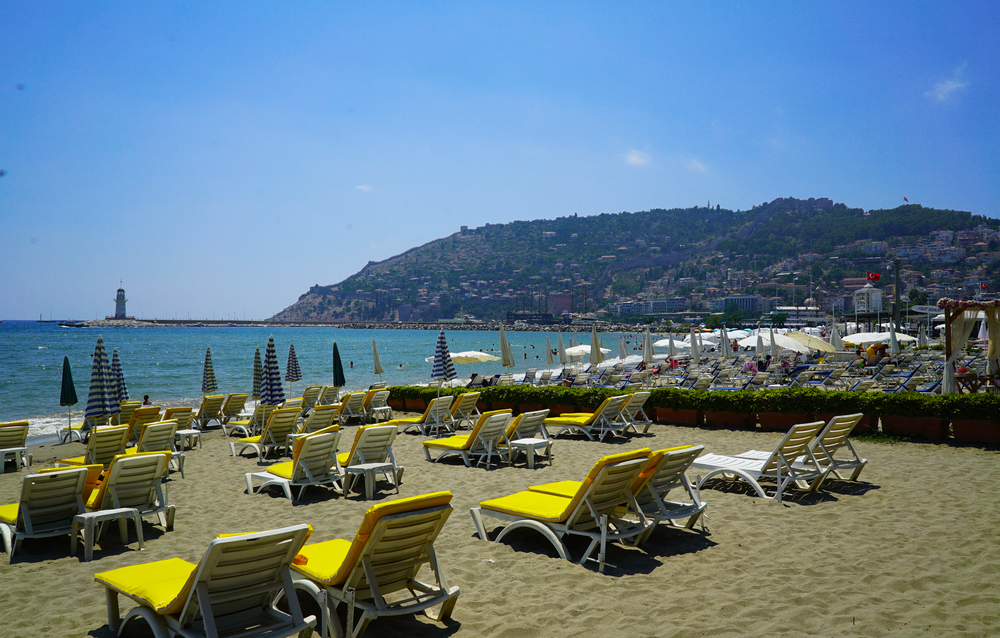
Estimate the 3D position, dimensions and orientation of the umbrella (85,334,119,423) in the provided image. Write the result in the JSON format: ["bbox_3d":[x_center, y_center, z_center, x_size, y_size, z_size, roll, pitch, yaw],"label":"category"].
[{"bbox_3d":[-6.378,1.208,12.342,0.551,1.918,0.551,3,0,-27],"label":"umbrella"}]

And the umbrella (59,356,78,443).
[{"bbox_3d":[-10.535,1.956,19.000,0.440,2.130,0.440,0,0,0],"label":"umbrella"}]

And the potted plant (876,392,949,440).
[{"bbox_3d":[7.690,1.785,14.470,0.500,0.740,1.080,0,-4,-42],"label":"potted plant"}]

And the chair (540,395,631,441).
[{"bbox_3d":[1.645,1.839,14.801,0.690,0.836,1.694,0,0,-44],"label":"chair"}]

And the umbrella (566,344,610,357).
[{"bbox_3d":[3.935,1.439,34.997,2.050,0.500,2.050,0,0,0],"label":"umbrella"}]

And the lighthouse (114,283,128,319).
[{"bbox_3d":[-221.302,-10.524,455.000,8.200,20.756,8.200,0,0,0],"label":"lighthouse"}]

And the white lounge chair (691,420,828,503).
[{"bbox_3d":[3.007,1.626,9.397,0.714,0.816,1.775,-2,-2,-34],"label":"white lounge chair"}]

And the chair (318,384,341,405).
[{"bbox_3d":[-6.474,2.914,28.238,0.700,0.910,1.800,0,-4,-40],"label":"chair"}]

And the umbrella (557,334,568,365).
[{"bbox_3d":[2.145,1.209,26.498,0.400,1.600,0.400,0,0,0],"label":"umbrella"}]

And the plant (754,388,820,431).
[{"bbox_3d":[5.490,1.729,14.857,0.500,0.810,1.120,0,0,-33],"label":"plant"}]

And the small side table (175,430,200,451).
[{"bbox_3d":[-7.043,2.760,17.595,0.459,0.408,0.459,-5,-4,40],"label":"small side table"}]

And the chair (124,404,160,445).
[{"bbox_3d":[-8.689,2.661,18.492,0.700,0.910,1.800,1,-4,-45],"label":"chair"}]

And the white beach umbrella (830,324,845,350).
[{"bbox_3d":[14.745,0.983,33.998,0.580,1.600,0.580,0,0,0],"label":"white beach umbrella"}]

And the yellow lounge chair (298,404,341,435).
[{"bbox_3d":[-4.051,2.227,16.186,0.700,0.910,1.800,0,-4,-40],"label":"yellow lounge chair"}]

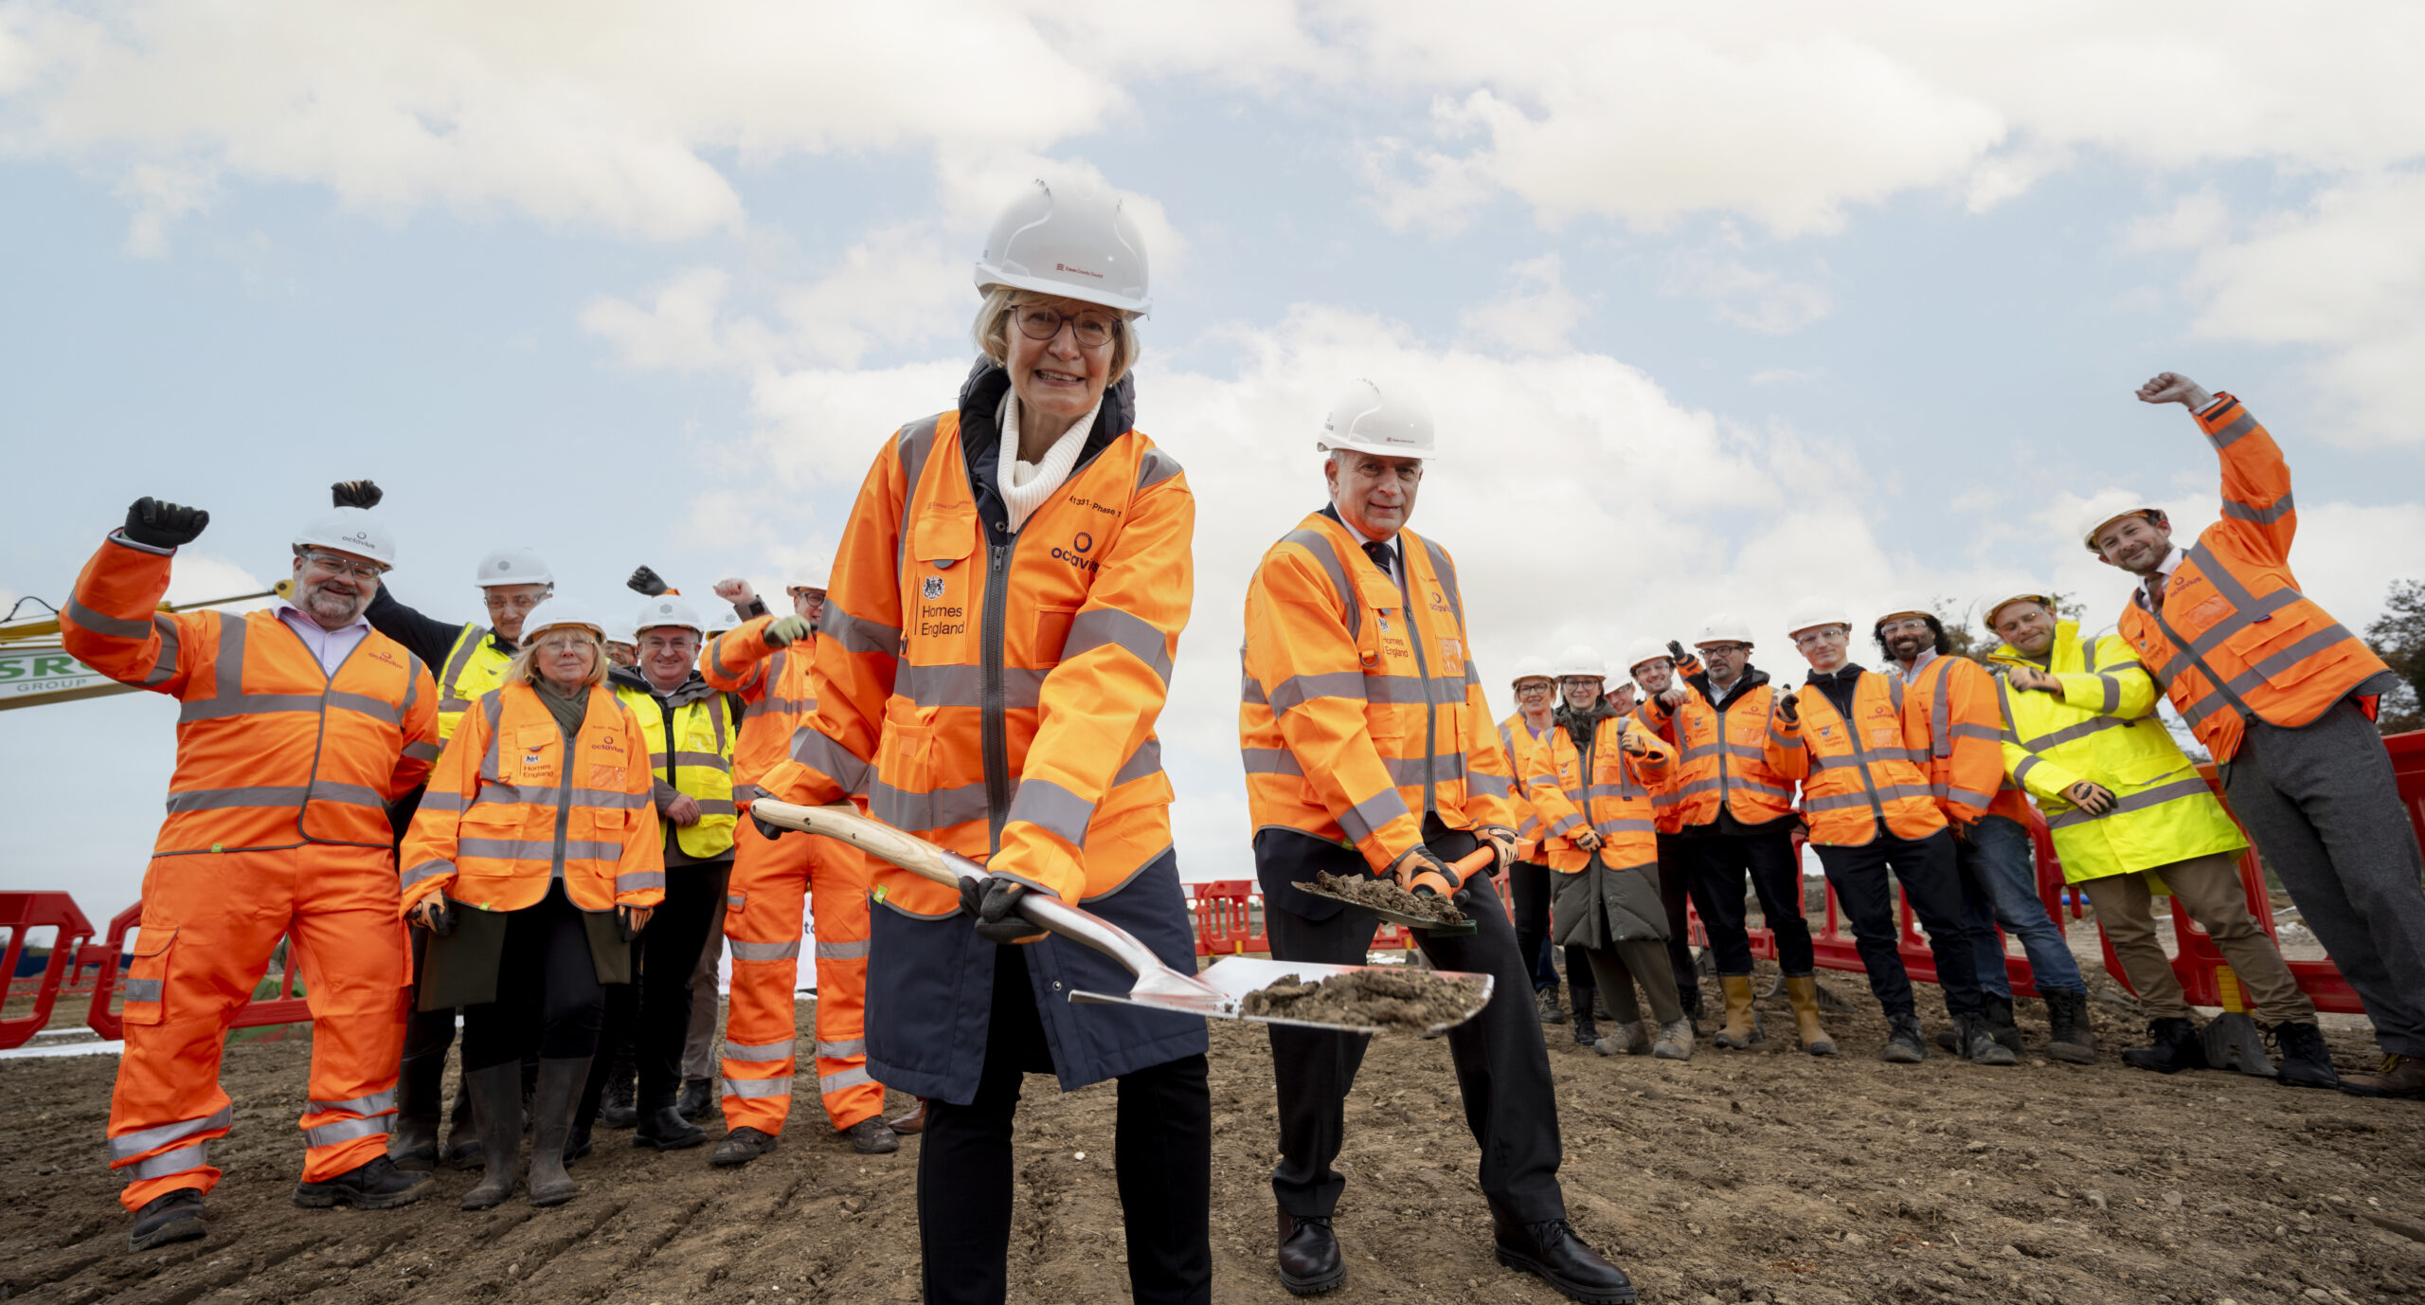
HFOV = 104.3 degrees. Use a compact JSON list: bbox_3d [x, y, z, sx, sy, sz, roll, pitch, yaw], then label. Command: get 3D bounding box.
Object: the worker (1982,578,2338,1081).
[{"bbox_3d":[3.330,0.546,3.420,0.500,1.720,0.680,7,-18,-31],"label":"worker"}]

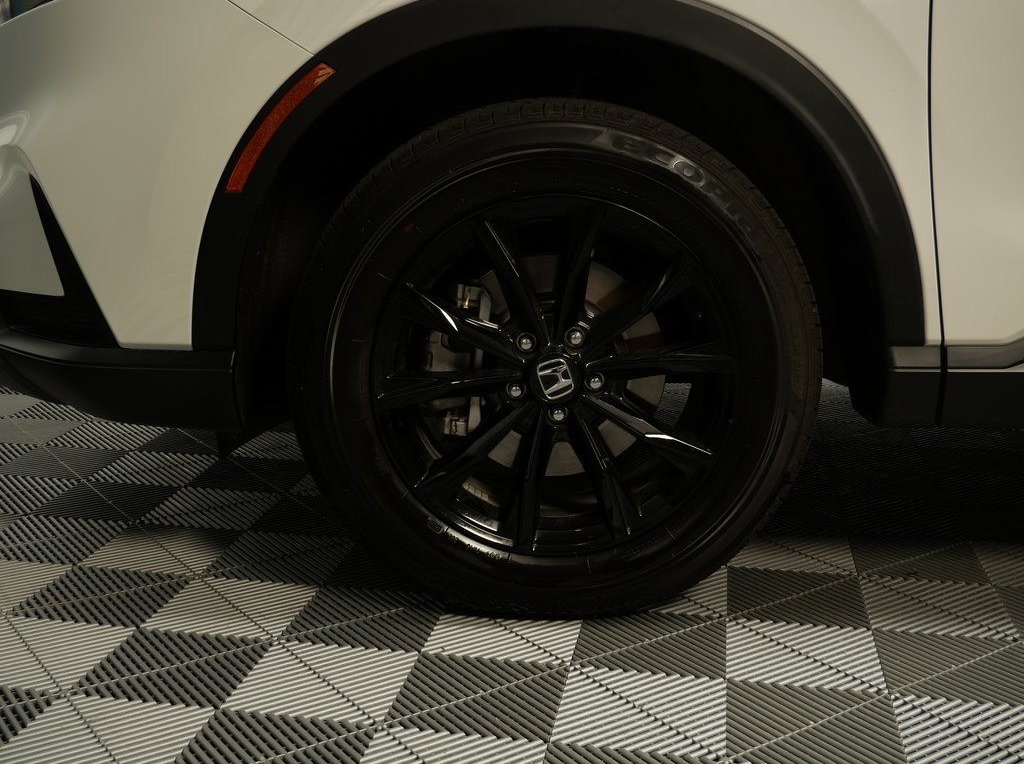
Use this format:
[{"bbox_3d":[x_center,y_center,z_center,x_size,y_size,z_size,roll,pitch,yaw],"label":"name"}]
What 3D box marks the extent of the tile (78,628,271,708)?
[{"bbox_3d":[-0.437,0.378,1.538,0.201,0.020,0.199,3,13,9],"label":"tile"}]

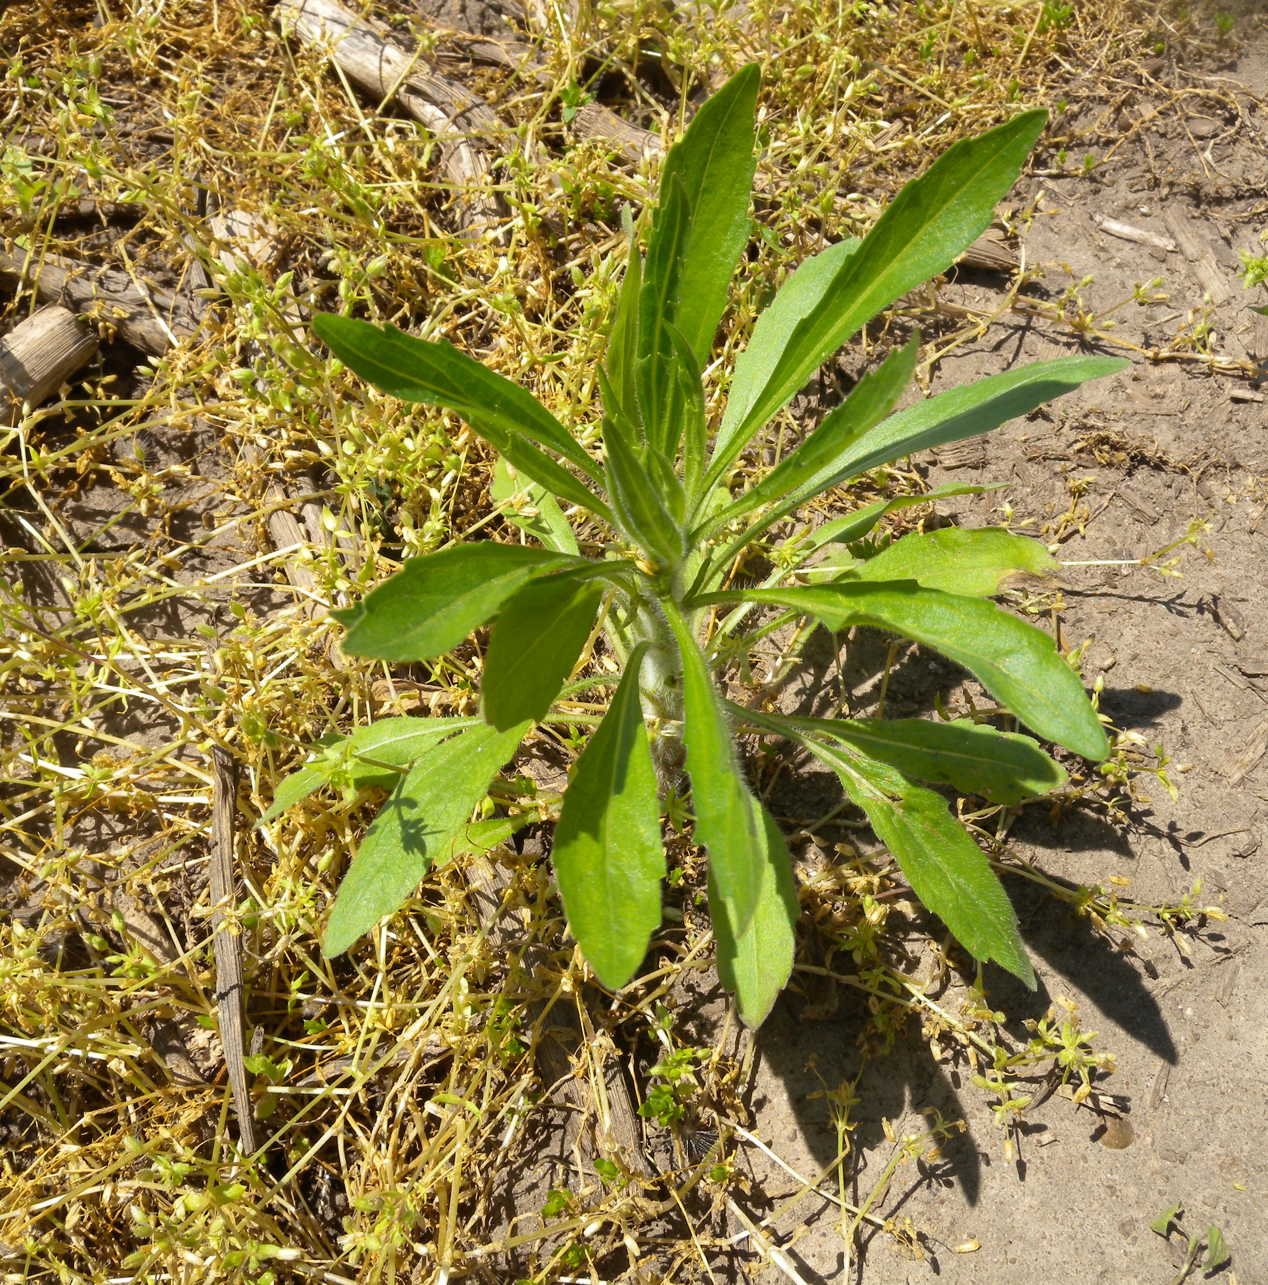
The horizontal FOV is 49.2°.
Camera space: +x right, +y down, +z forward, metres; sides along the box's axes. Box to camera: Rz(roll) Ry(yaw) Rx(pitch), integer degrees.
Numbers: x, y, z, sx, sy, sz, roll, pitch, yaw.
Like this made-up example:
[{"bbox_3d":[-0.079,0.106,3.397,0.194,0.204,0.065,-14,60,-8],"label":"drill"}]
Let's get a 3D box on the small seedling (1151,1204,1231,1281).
[{"bbox_3d":[0.137,0.148,0.340,0.020,0.011,0.021,0,58,0],"label":"small seedling"}]

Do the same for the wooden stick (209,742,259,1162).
[{"bbox_3d":[-0.107,0.078,0.373,0.008,0.007,0.115,-10,59,-6],"label":"wooden stick"}]

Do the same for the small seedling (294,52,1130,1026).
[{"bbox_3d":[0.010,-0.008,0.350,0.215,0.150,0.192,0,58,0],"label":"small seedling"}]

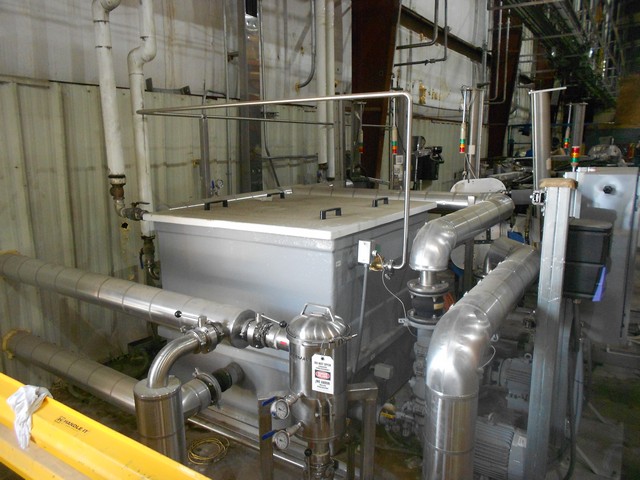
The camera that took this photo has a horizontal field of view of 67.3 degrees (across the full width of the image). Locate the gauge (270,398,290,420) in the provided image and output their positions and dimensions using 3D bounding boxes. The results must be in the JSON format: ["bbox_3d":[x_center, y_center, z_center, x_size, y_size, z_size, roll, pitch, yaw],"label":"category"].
[{"bbox_3d":[-0.132,0.570,1.610,0.040,0.066,0.066,-18,-3,39],"label":"gauge"}]

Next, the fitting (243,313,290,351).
[{"bbox_3d":[-0.209,0.372,1.954,0.225,0.140,0.112,6,12,32],"label":"fitting"}]

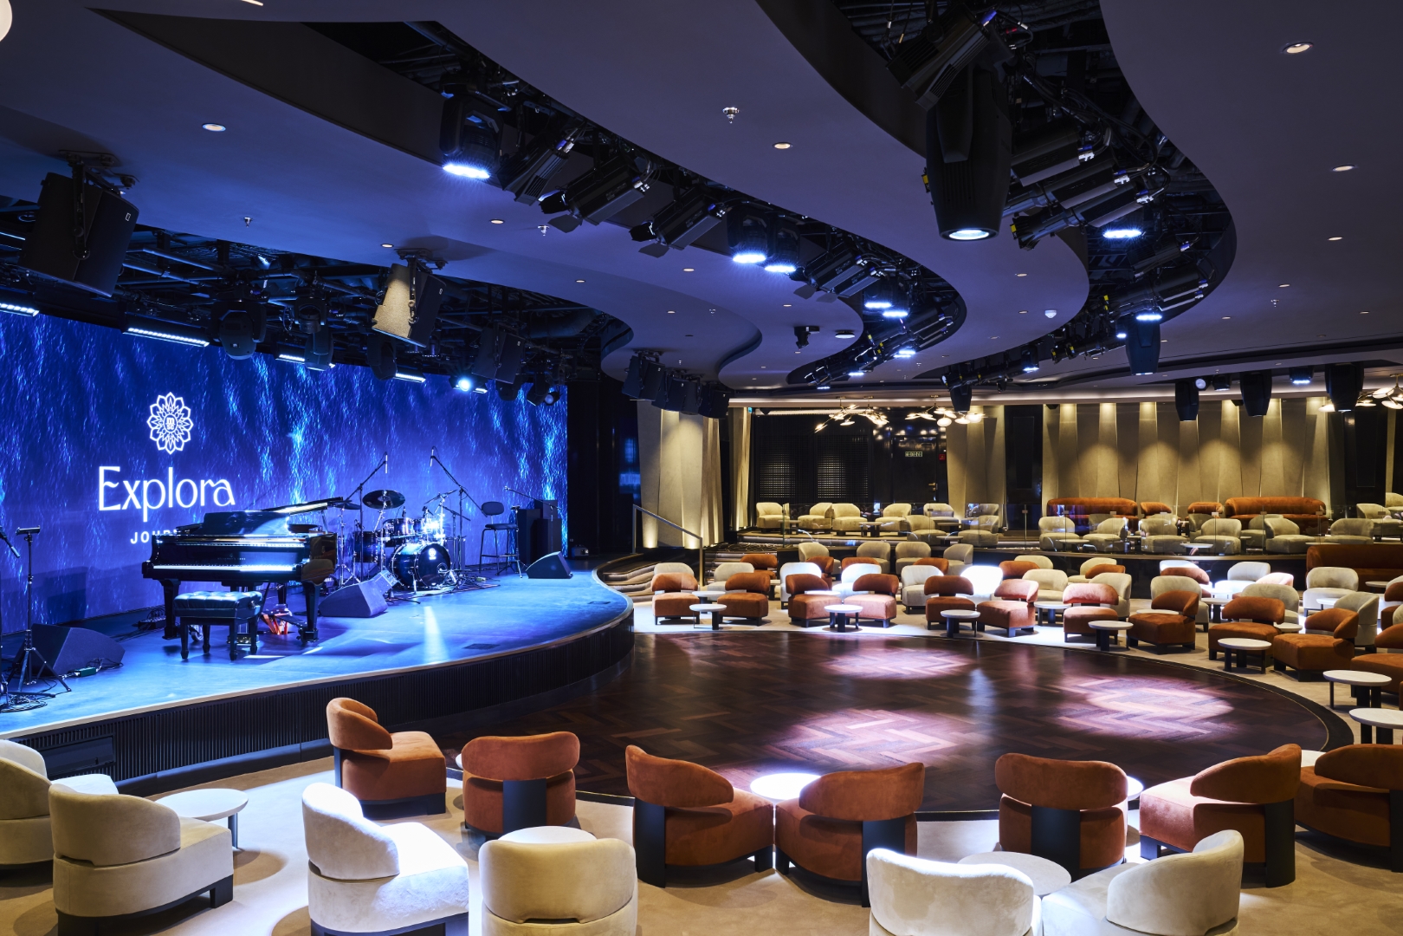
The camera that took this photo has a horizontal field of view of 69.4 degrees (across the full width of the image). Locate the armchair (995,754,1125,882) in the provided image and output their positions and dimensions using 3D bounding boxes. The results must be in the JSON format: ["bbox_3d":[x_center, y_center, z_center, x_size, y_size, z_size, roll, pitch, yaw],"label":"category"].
[{"bbox_3d":[1.987,1.870,5.590,0.680,0.700,0.690,0,0,25],"label":"armchair"}]

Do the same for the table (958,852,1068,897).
[{"bbox_3d":[1.493,2.075,4.840,0.524,0.289,0.524,0,0,0],"label":"table"}]

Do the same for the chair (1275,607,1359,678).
[{"bbox_3d":[6.590,1.876,10.780,0.670,0.700,0.670,0,0,7],"label":"chair"}]

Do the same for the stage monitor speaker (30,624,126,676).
[{"bbox_3d":[-5.121,1.455,8.268,0.434,0.365,0.552,0,0,27],"label":"stage monitor speaker"}]

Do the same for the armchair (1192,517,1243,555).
[{"bbox_3d":[9.020,1.235,17.700,0.680,0.710,0.700,0,0,42],"label":"armchair"}]

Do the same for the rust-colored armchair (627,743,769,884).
[{"bbox_3d":[-0.060,1.870,5.641,0.690,0.700,0.680,0,0,-42],"label":"rust-colored armchair"}]

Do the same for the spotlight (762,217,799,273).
[{"bbox_3d":[0.687,-1.970,8.900,0.330,0.470,0.310,0,0,0],"label":"spotlight"}]

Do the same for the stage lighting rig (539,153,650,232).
[{"bbox_3d":[-0.619,-1.594,5.871,0.622,0.237,0.247,-21,-8,22],"label":"stage lighting rig"}]

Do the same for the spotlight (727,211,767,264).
[{"bbox_3d":[0.312,-1.599,6.956,0.296,0.355,0.266,0,0,0],"label":"spotlight"}]

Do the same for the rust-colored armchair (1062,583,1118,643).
[{"bbox_3d":[5.042,1.875,13.133,0.666,0.691,0.651,0,0,18],"label":"rust-colored armchair"}]

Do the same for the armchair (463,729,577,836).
[{"bbox_3d":[-1.084,1.870,6.085,0.680,0.700,0.690,0,0,-15],"label":"armchair"}]

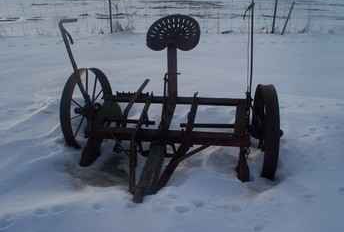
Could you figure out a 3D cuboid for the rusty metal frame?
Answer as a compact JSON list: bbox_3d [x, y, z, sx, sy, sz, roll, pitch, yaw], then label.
[{"bbox_3d":[-0.179,-0.187,2.972,1.670,1.330,1.280,5,22,12],"label":"rusty metal frame"}]

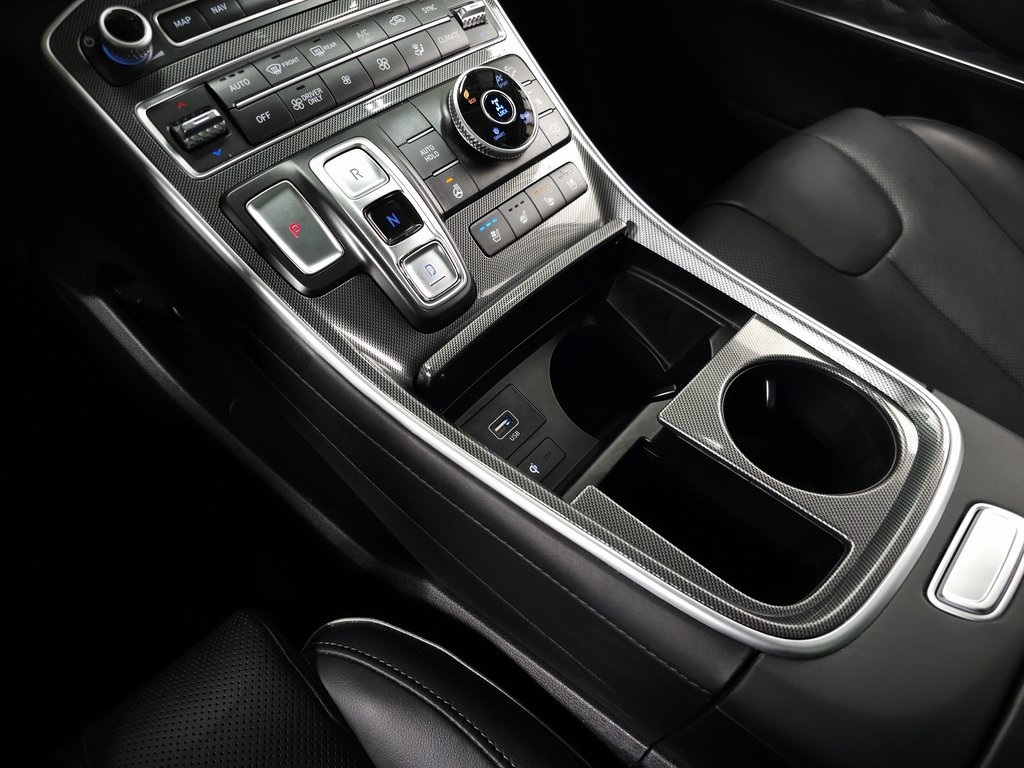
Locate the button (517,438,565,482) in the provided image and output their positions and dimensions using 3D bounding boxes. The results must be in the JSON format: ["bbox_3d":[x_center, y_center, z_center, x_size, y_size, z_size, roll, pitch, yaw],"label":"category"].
[{"bbox_3d":[0.017,0.043,0.376,0.015,0.005,0.025,45,58,9],"label":"button"}]

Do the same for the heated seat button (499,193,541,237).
[{"bbox_3d":[0.004,-0.097,0.396,0.023,0.006,0.021,-39,95,-31],"label":"heated seat button"}]

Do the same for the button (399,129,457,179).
[{"bbox_3d":[-0.046,-0.125,0.374,0.026,0.006,0.021,-39,95,-31],"label":"button"}]

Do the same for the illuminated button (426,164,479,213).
[{"bbox_3d":[-0.034,-0.107,0.376,0.027,0.006,0.020,-39,95,-31],"label":"illuminated button"}]

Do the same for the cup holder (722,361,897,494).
[{"bbox_3d":[0.149,0.044,0.373,0.086,0.070,0.086,2,48,-2],"label":"cup holder"}]

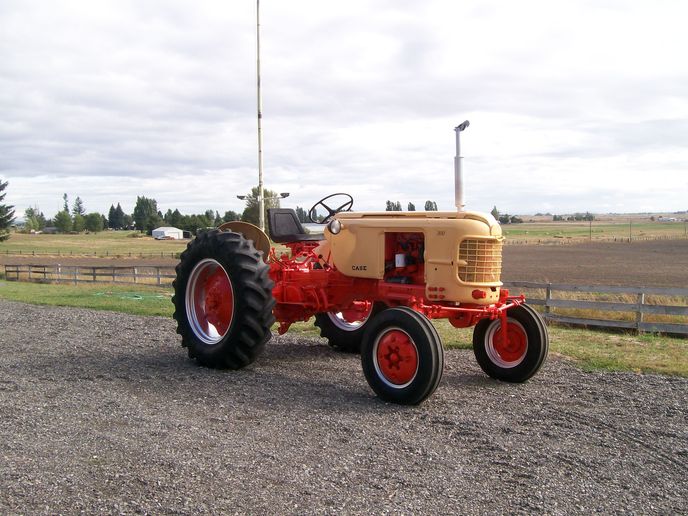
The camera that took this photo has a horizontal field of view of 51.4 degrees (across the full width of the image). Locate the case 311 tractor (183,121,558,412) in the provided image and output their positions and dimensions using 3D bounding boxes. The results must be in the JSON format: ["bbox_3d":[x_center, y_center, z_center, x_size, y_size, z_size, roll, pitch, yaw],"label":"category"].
[{"bbox_3d":[0.155,-0.040,6.500,2.030,2.170,3.170,-3,4,-44],"label":"case 311 tractor"}]

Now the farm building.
[{"bbox_3d":[-70.200,-9.800,286.500,9.600,5.000,8.900,2,4,44],"label":"farm building"}]

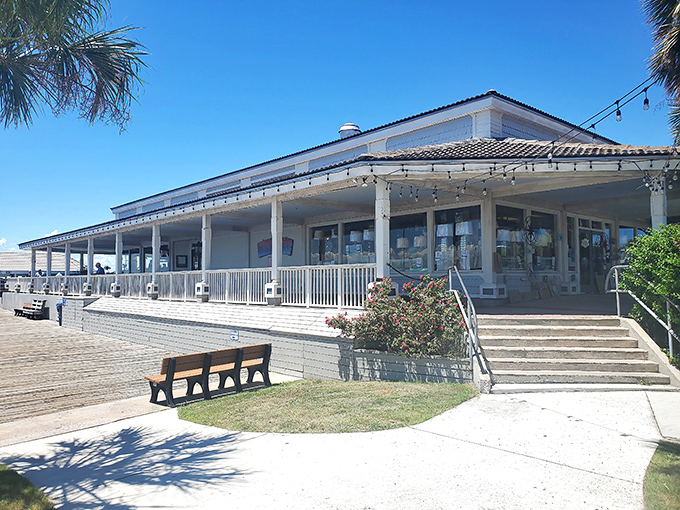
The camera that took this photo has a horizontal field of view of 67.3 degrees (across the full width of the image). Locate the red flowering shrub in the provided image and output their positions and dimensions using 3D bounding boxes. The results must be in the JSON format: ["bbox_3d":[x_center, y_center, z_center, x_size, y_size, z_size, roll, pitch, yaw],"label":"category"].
[{"bbox_3d":[1.130,1.170,9.937,2.400,1.500,1.500,-2,-4,30],"label":"red flowering shrub"}]

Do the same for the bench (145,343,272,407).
[{"bbox_3d":[-2.409,2.196,9.624,0.680,0.820,2.430,-3,-4,39],"label":"bench"}]

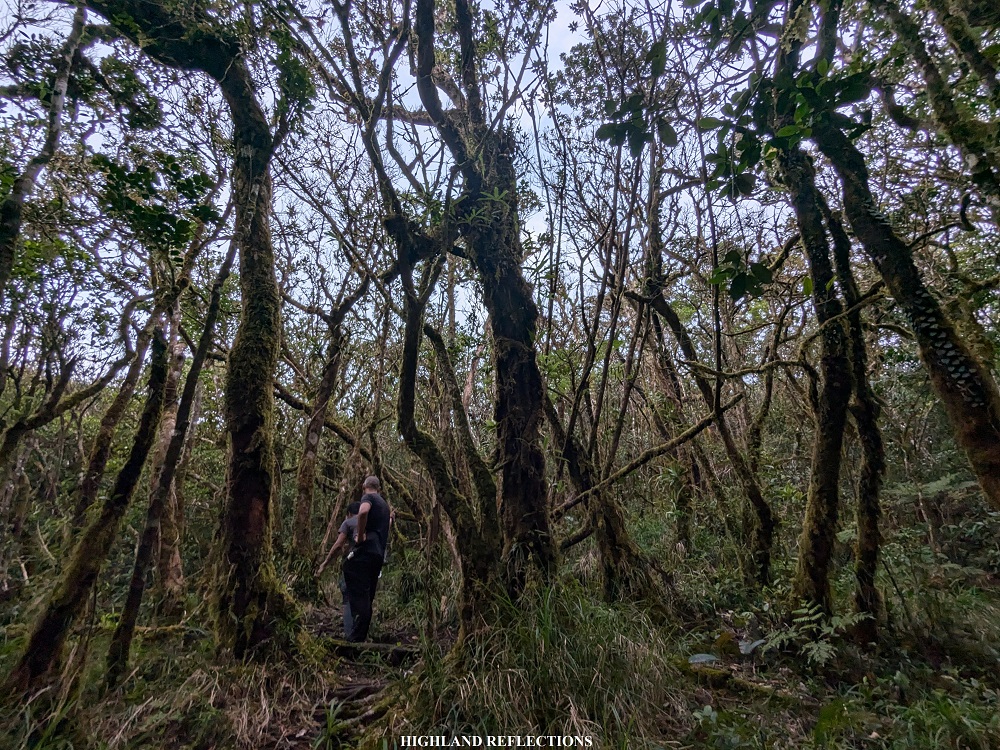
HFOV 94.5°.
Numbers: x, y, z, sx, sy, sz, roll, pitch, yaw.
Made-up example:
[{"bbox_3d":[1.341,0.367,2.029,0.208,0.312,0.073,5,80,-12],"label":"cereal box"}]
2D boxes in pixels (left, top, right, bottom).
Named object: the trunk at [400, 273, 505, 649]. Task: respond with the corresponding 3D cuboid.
[{"bbox_3d":[-0.551,0.684,5.127,1.156,4.097,0.750,0,-13,0],"label":"trunk"}]

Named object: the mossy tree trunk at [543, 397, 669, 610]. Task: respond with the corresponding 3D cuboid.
[{"bbox_3d":[1.350,1.611,6.094,1.523,2.697,1.000,0,-13,0],"label":"mossy tree trunk"}]

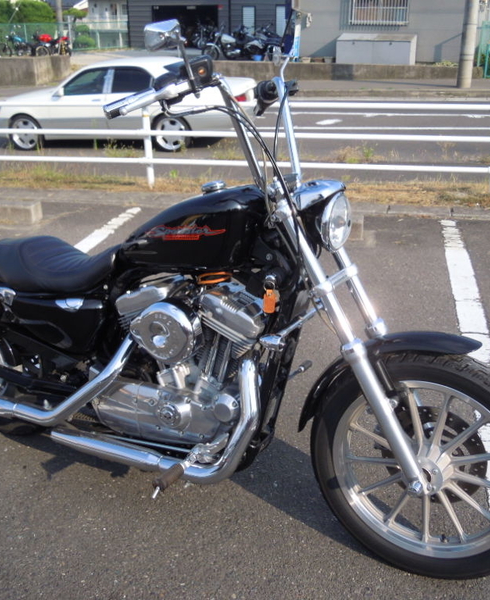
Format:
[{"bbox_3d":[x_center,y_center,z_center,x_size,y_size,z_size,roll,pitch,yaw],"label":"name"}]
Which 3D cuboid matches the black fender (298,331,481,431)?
[{"bbox_3d":[0.383,0.249,1.774,0.475,0.385,0.140,12,18,26],"label":"black fender"}]

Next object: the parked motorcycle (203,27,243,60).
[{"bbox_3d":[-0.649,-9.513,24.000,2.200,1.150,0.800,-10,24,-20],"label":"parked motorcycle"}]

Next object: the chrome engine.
[{"bbox_3d":[-0.162,0.160,2.015,0.550,0.500,0.400,11,16,23],"label":"chrome engine"}]

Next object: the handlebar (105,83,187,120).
[{"bbox_3d":[-0.222,-0.472,1.523,0.225,0.065,0.090,-26,32,-23],"label":"handlebar"}]

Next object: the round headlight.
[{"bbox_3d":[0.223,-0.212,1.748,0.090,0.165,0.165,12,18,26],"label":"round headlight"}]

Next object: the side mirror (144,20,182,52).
[{"bbox_3d":[-0.178,-0.589,1.446,0.040,0.075,0.110,23,33,37],"label":"side mirror"}]

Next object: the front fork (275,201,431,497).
[{"bbox_3d":[0.312,0.101,1.744,0.100,0.851,0.250,-25,0,31],"label":"front fork"}]

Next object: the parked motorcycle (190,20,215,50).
[{"bbox_3d":[-1.764,-11.241,27.500,0.800,1.150,2.100,10,25,26],"label":"parked motorcycle"}]

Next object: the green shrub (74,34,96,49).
[{"bbox_3d":[-7.565,-12.184,30.500,1.050,0.700,1.000,-6,24,-11],"label":"green shrub"}]

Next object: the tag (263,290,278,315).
[{"bbox_3d":[0.068,0.004,1.757,0.035,0.070,0.008,5,23,14],"label":"tag"}]

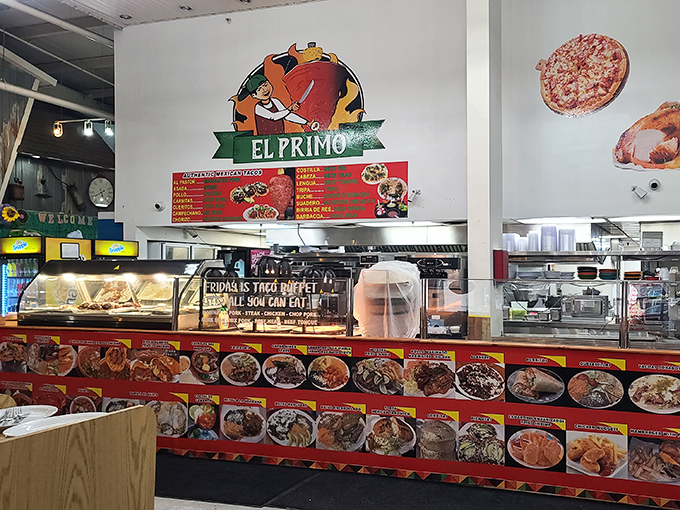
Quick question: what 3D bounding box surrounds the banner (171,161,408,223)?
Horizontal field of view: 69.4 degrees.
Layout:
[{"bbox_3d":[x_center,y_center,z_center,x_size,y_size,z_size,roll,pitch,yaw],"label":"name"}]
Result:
[{"bbox_3d":[-0.539,-0.575,4.672,2.370,0.505,0.030,0,0,14],"label":"banner"}]

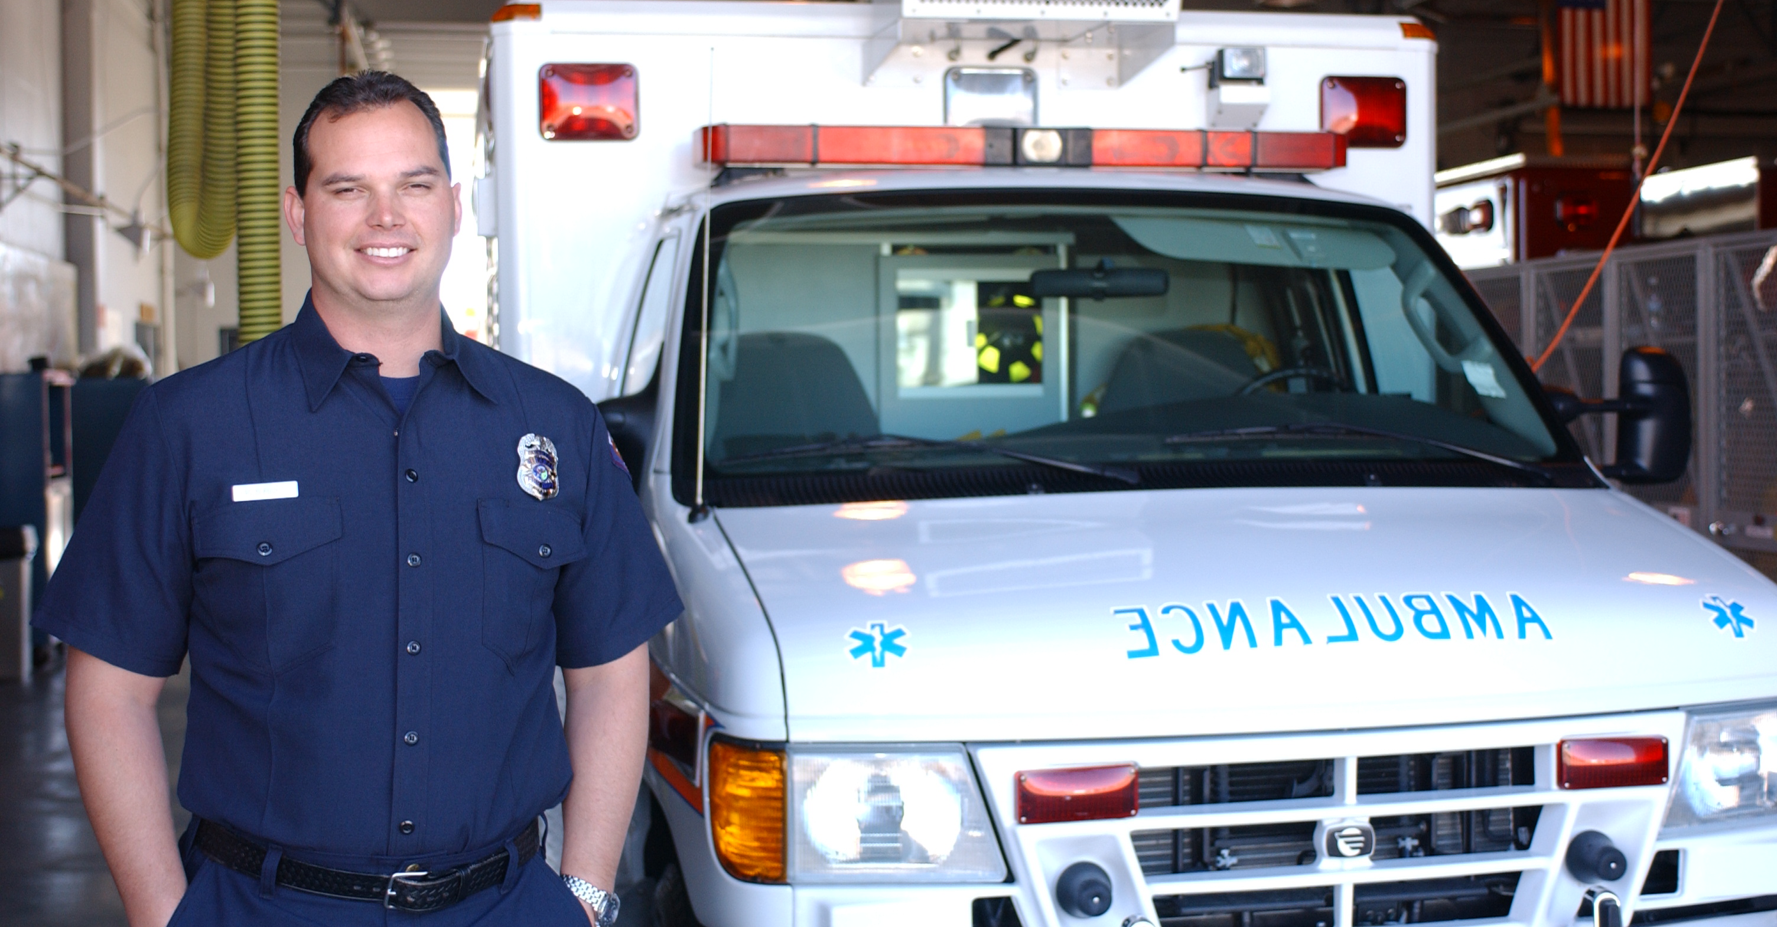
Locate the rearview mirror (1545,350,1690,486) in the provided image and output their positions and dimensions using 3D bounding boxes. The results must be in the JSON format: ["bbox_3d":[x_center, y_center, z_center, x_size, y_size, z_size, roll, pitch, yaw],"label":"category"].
[{"bbox_3d":[1.517,-0.100,4.314,0.320,0.288,0.165,-2,3,-21],"label":"rearview mirror"}]

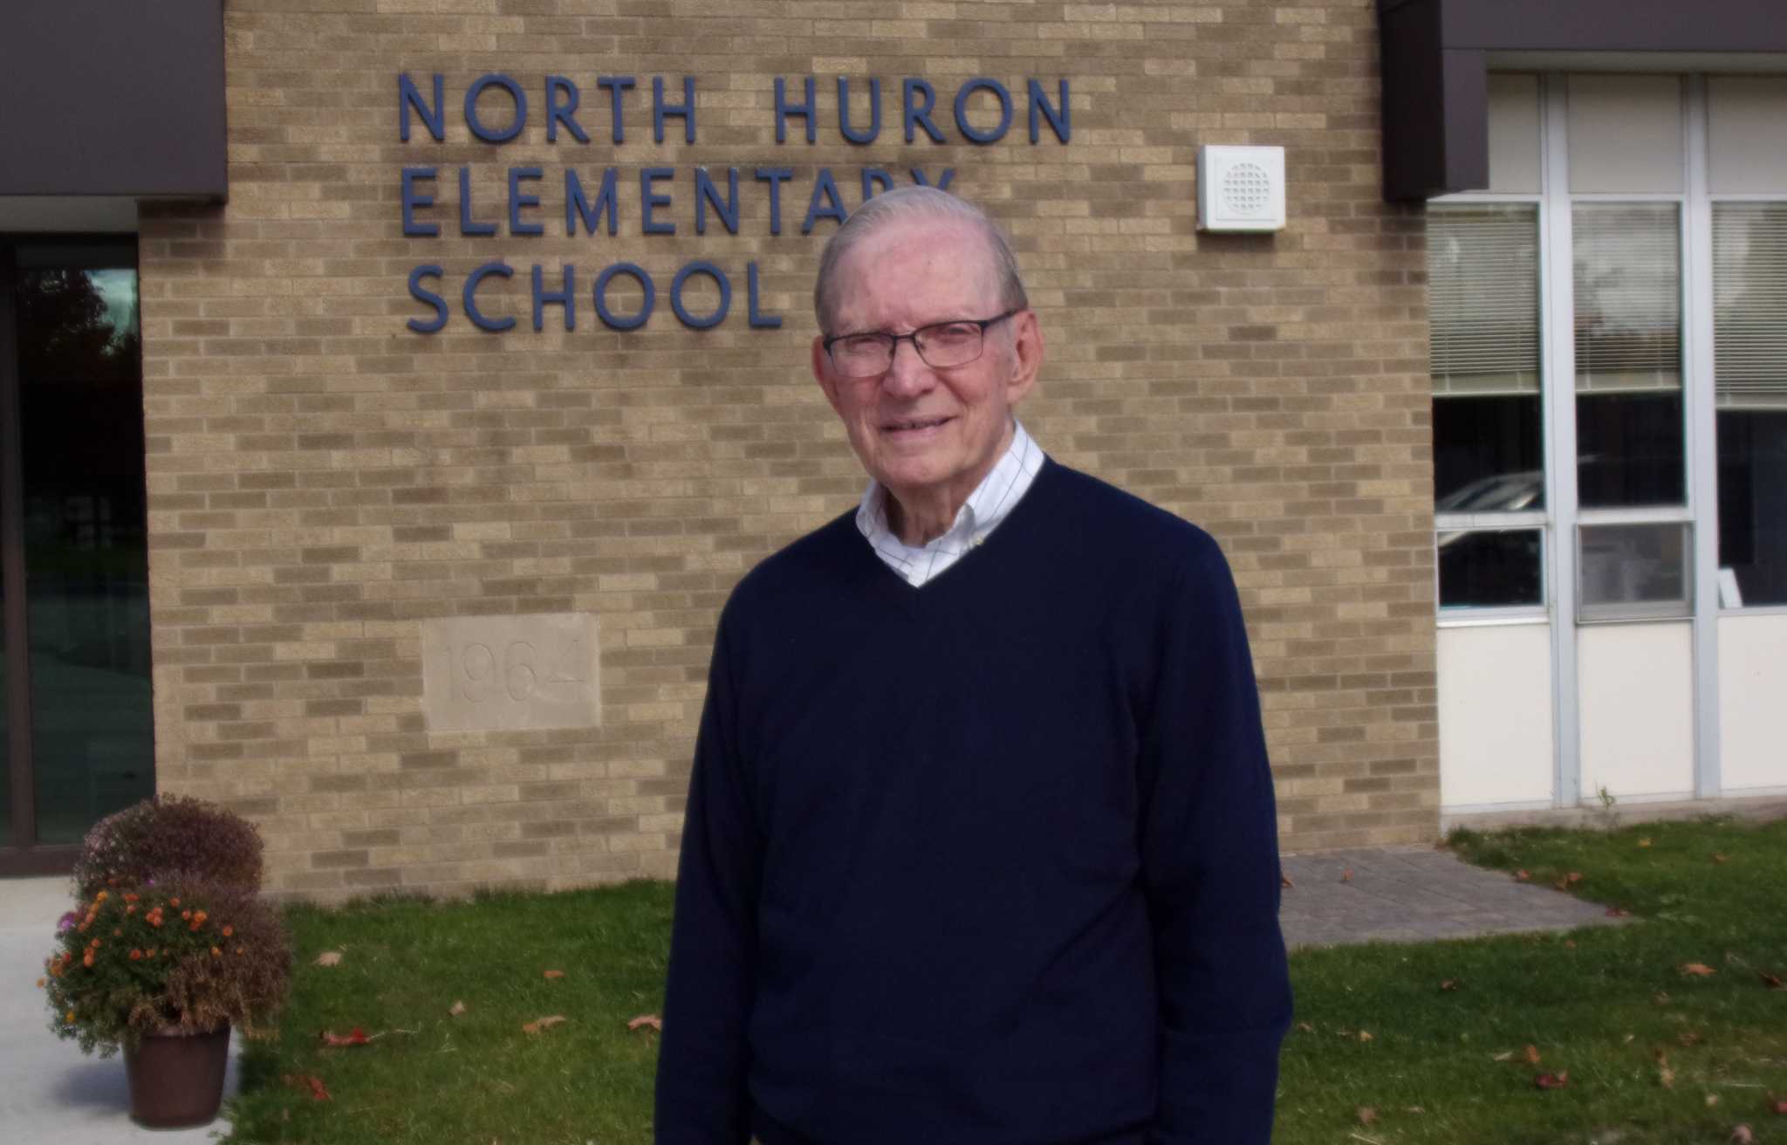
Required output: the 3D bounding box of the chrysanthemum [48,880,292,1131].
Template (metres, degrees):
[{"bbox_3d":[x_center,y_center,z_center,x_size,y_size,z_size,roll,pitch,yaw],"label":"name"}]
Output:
[{"bbox_3d":[-1.727,1.005,5.637,0.581,0.572,0.557,-2,1,-17],"label":"chrysanthemum"}]

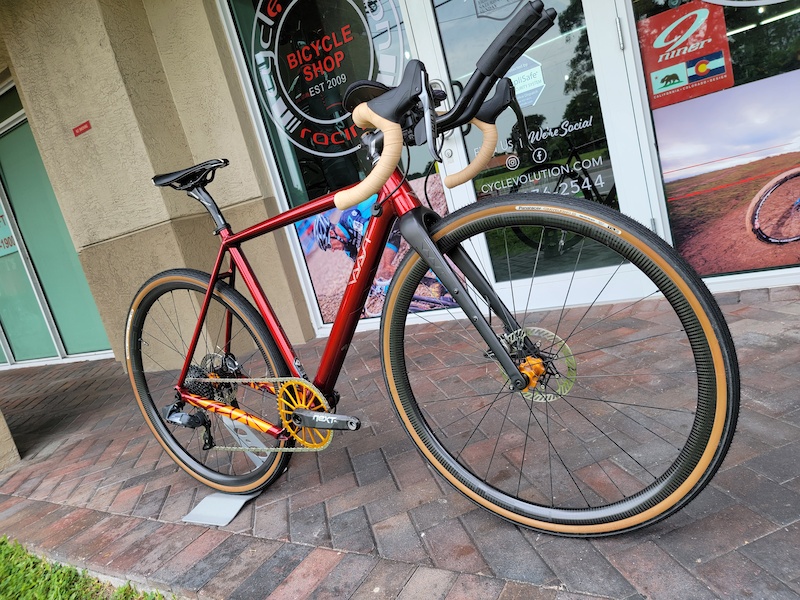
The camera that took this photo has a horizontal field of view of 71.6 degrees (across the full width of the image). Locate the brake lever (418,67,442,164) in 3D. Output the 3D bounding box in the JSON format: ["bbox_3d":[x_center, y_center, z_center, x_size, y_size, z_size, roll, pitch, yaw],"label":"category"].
[{"bbox_3d":[0.047,-0.280,0.845,0.034,0.143,0.033,-7,10,33],"label":"brake lever"}]

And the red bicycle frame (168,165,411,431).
[{"bbox_3d":[-0.277,0.039,1.375,0.870,0.590,0.156,-7,10,33],"label":"red bicycle frame"}]

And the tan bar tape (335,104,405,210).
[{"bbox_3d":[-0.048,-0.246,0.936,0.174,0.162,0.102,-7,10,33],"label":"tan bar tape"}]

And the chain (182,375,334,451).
[{"bbox_3d":[-0.387,0.299,1.463,0.535,0.213,0.020,-7,10,33],"label":"chain"}]

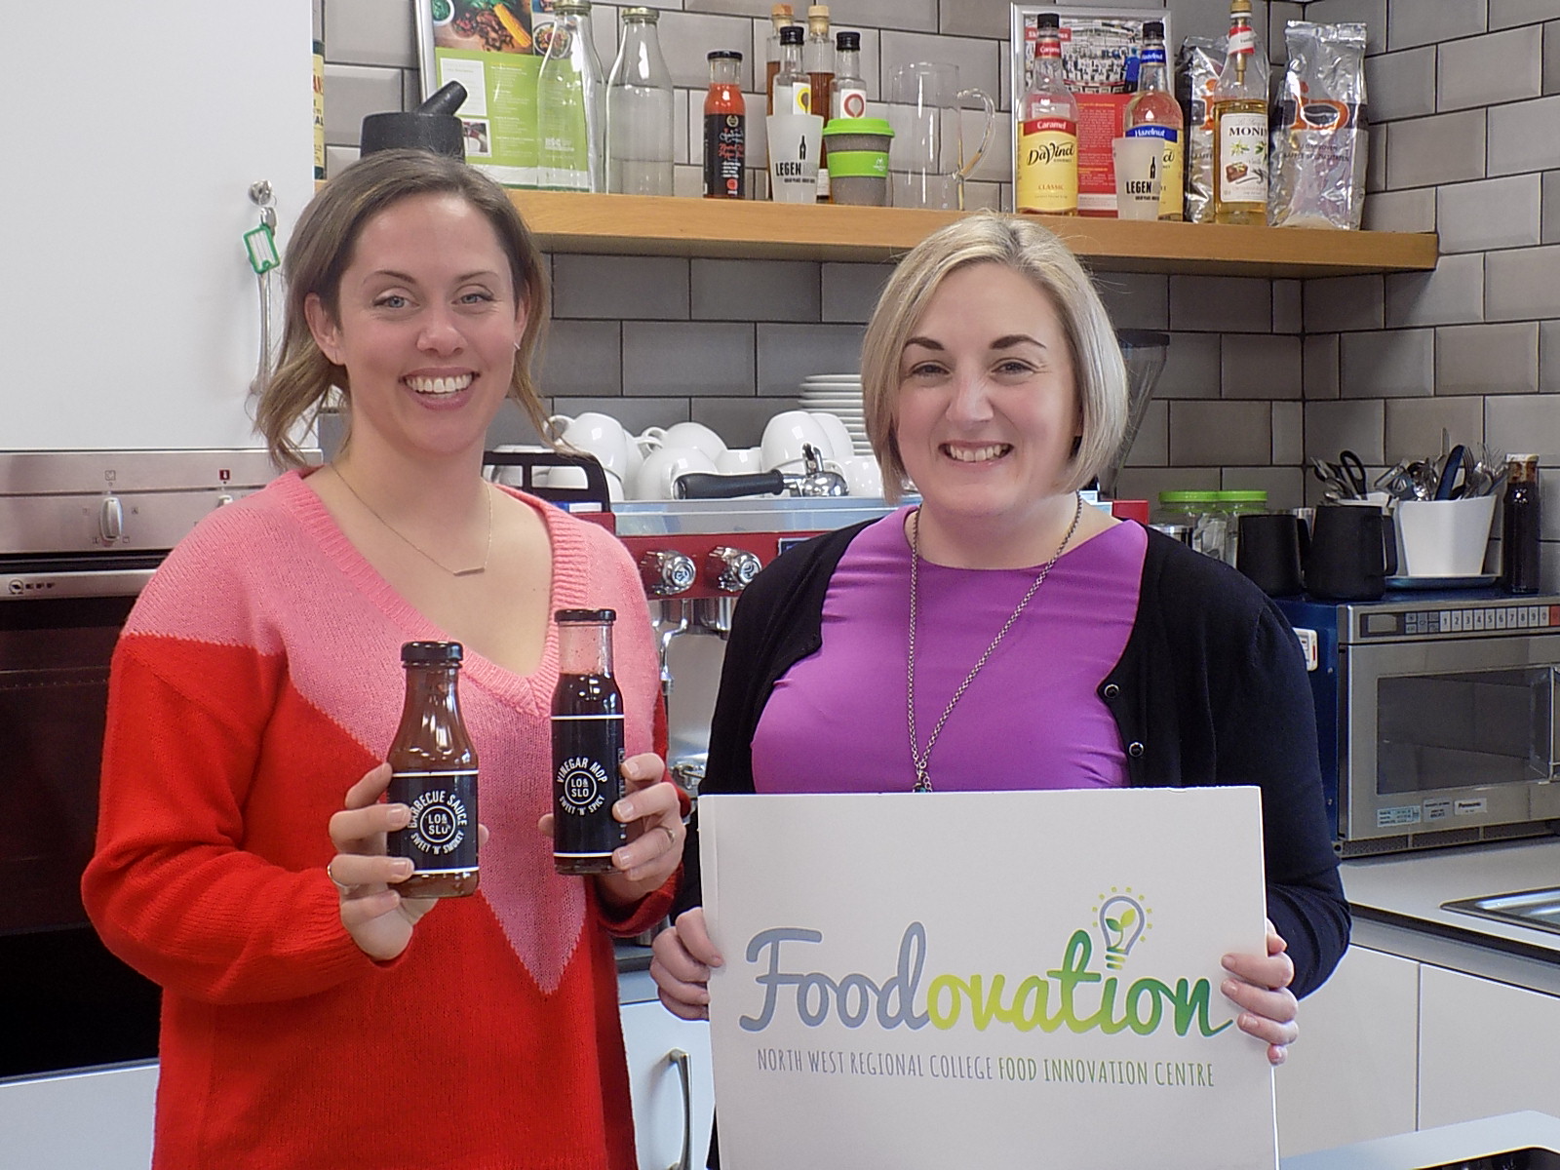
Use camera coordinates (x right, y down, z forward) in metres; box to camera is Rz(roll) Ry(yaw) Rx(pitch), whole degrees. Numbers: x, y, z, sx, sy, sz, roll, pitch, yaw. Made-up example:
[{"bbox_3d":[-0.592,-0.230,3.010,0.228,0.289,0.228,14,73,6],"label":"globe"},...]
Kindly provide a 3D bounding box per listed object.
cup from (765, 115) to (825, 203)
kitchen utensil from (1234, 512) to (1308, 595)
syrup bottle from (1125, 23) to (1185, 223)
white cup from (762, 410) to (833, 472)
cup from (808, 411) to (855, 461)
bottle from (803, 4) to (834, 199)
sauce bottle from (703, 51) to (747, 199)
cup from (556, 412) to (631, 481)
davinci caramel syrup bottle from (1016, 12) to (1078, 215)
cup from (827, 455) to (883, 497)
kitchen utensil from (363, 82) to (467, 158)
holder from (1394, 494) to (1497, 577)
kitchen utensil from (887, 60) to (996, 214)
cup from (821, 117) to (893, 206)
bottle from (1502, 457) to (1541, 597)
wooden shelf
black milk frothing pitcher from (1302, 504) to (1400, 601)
[{"bbox_3d":[0.021,-0.542,3.025,0.074,0.116,0.074,0,3,0],"label":"cup"},{"bbox_3d":[0.692,-0.042,3.244,0.125,0.112,0.089,-1,4,-13],"label":"kitchen utensil"},{"bbox_3d":[0.527,-0.648,3.306,0.086,0.290,0.086,0,3,9],"label":"syrup bottle"},{"bbox_3d":[0.019,-0.175,2.855,0.089,0.067,0.104,-9,-9,0],"label":"white cup"},{"bbox_3d":[0.047,-0.180,2.945,0.089,0.067,0.104,-9,-9,0],"label":"cup"},{"bbox_3d":[0.054,-0.633,3.143,0.041,0.284,0.041,0,3,1],"label":"bottle"},{"bbox_3d":[-0.070,-0.578,2.984,0.053,0.193,0.053,0,3,0],"label":"sauce bottle"},{"bbox_3d":[-0.222,-0.161,2.720,0.103,0.063,0.081,16,-16,0],"label":"cup"},{"bbox_3d":[0.368,-0.639,3.213,0.084,0.284,0.084,0,3,7],"label":"davinci caramel syrup bottle"},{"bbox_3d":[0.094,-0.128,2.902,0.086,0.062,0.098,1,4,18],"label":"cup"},{"bbox_3d":[-0.436,-0.535,2.804,0.128,0.134,0.128,-1,3,-6],"label":"kitchen utensil"},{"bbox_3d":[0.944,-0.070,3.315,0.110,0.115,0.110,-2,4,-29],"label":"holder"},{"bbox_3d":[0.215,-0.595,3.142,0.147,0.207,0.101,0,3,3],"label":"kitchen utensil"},{"bbox_3d":[0.104,-0.546,3.071,0.094,0.118,0.094,0,3,0],"label":"cup"},{"bbox_3d":[1.021,-0.084,3.219,0.049,0.189,0.049,1,4,18],"label":"bottle"},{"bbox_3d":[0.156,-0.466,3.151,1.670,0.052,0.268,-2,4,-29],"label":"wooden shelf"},{"bbox_3d":[0.769,-0.042,3.121,0.108,0.121,0.151,-2,4,-29],"label":"black milk frothing pitcher"}]

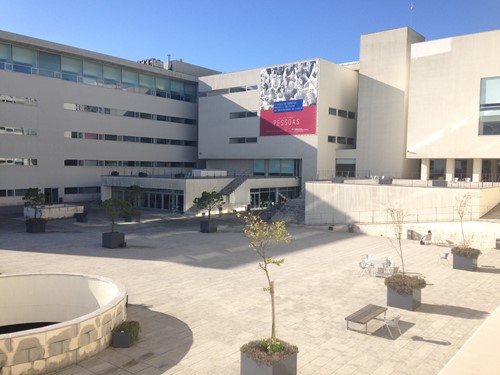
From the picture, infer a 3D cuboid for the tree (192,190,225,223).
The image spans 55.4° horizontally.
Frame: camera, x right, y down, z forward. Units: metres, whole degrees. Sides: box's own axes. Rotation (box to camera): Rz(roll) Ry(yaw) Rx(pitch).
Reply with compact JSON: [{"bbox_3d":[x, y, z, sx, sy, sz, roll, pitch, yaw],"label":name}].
[{"bbox_3d":[-3.795,1.725,43.802,2.800,2.901,2.800,1,2,-5],"label":"tree"}]

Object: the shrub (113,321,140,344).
[{"bbox_3d":[-4.108,4.861,15.894,0.850,0.720,0.750,1,2,0],"label":"shrub"}]

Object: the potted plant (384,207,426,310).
[{"bbox_3d":[6.801,2.989,20.835,1.400,4.327,1.400,3,3,36],"label":"potted plant"}]

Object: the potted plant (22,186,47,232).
[{"bbox_3d":[-17.542,1.817,38.846,1.700,3.639,1.700,3,4,42],"label":"potted plant"}]

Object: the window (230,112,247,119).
[{"bbox_3d":[-1.858,-11.223,74.574,3.509,0.966,0.150,3,4,42],"label":"window"}]

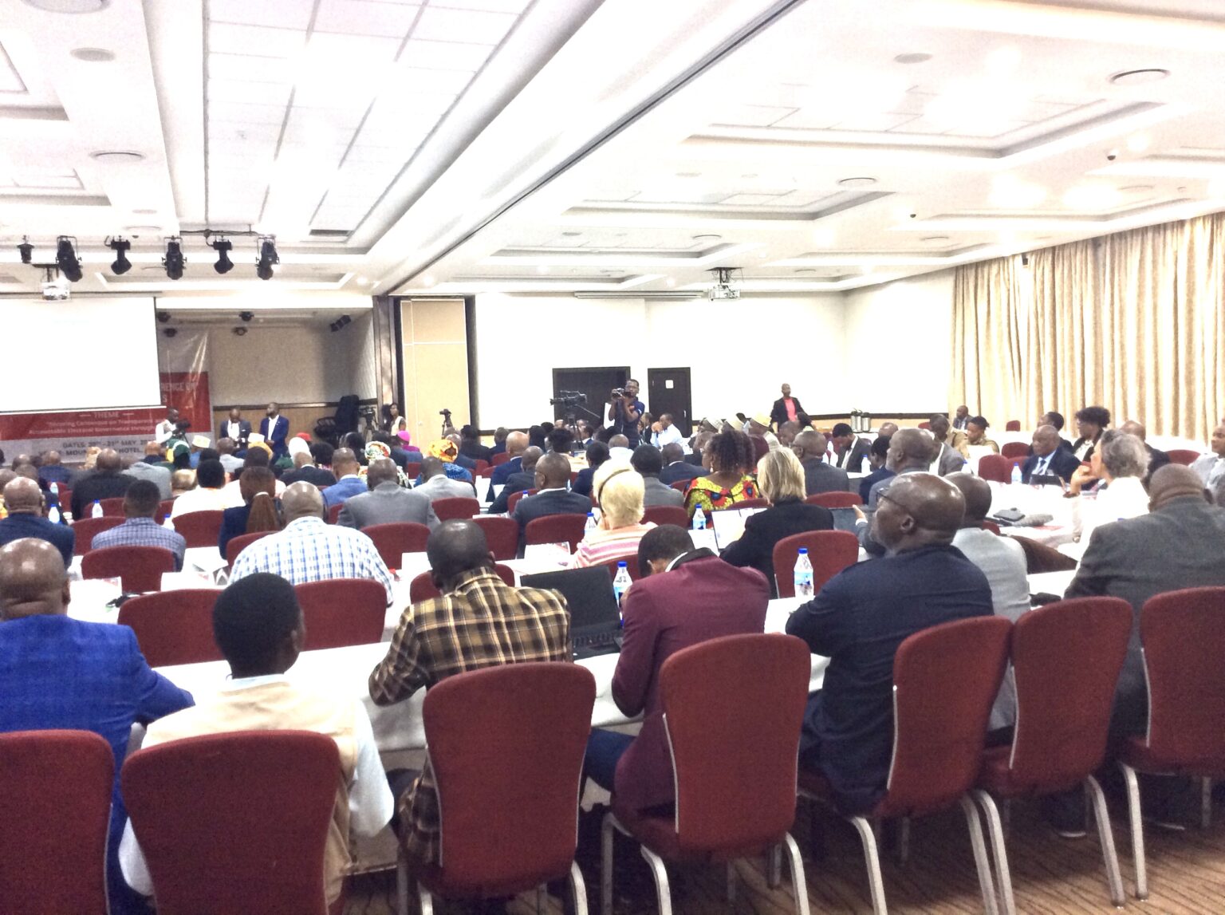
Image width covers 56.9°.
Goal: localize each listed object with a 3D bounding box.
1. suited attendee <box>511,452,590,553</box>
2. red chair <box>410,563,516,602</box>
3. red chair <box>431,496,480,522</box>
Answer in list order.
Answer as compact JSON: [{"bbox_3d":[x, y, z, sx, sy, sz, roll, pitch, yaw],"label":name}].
[{"bbox_3d":[-0.336,0.597,7.069,0.540,1.270,0.800,-3,3,-27],"label":"suited attendee"},{"bbox_3d":[-0.709,0.908,5.104,0.460,0.930,0.570,-3,3,-20],"label":"red chair"},{"bbox_3d":[-1.245,0.750,8.460,0.450,0.910,0.580,-3,3,-20],"label":"red chair"}]

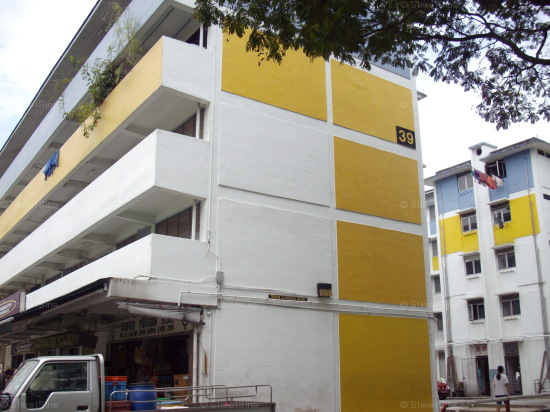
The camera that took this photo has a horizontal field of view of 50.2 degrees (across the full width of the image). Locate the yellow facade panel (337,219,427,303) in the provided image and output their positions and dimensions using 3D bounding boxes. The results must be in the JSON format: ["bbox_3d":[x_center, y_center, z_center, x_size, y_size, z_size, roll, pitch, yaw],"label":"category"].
[{"bbox_3d":[3.353,1.829,18.080,3.691,2.307,0.080,11,-20,-33],"label":"yellow facade panel"}]

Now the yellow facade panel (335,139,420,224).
[{"bbox_3d":[3.347,-0.753,18.836,3.691,2.323,0.080,11,-20,-33],"label":"yellow facade panel"}]

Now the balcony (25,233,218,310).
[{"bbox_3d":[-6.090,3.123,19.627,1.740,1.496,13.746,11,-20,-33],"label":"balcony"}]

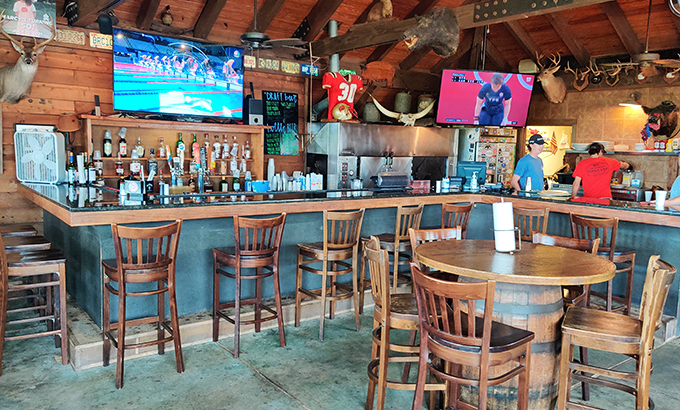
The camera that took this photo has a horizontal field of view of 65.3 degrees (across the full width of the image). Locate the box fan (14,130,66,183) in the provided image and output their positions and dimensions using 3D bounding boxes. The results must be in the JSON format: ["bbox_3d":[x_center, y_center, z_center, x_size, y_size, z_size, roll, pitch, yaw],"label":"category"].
[{"bbox_3d":[-3.249,-0.509,5.759,0.530,0.542,0.112,3,6,11],"label":"box fan"}]

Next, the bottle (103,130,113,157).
[{"bbox_3d":[-2.657,-0.699,6.070,0.085,0.305,0.085,-3,8,-38],"label":"bottle"}]

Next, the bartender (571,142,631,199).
[{"bbox_3d":[3.160,0.132,6.561,0.680,1.770,0.450,6,8,34],"label":"bartender"}]

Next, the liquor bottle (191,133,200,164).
[{"bbox_3d":[-1.883,-0.767,6.866,0.085,0.321,0.085,-3,7,-38],"label":"liquor bottle"}]

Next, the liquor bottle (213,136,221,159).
[{"bbox_3d":[-1.637,-0.770,7.062,0.093,0.301,0.093,-3,7,-38],"label":"liquor bottle"}]

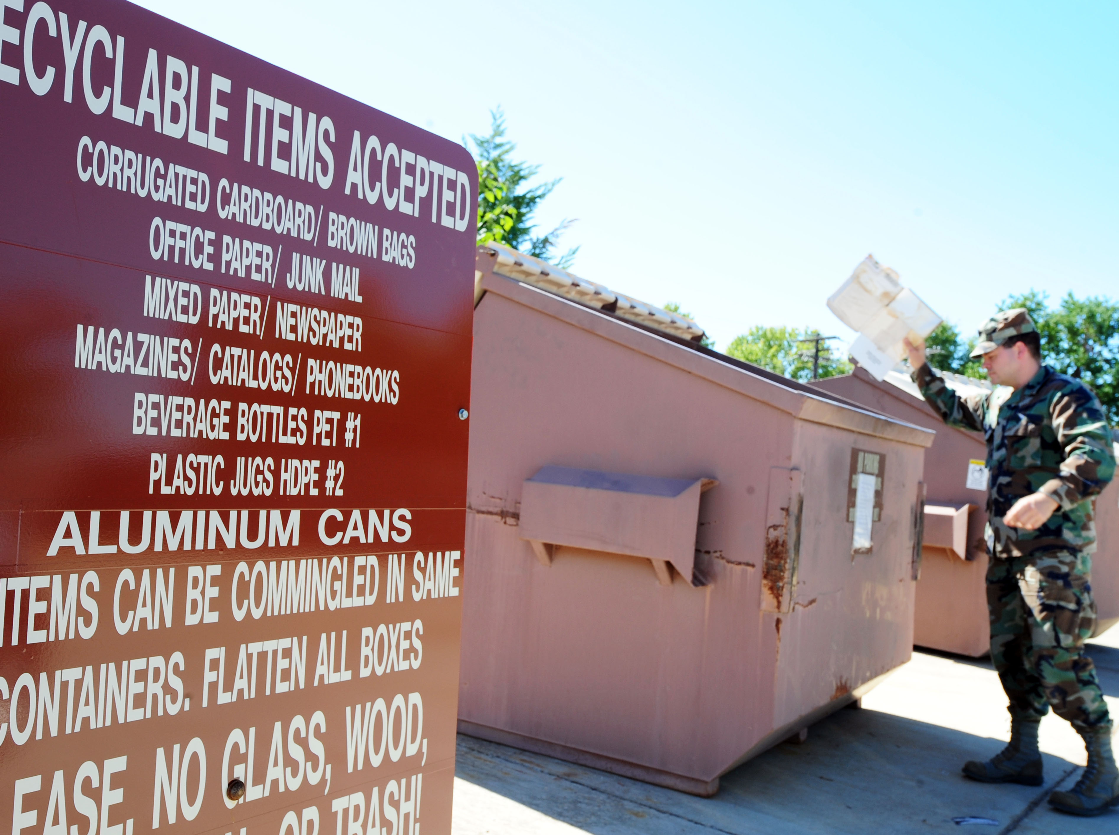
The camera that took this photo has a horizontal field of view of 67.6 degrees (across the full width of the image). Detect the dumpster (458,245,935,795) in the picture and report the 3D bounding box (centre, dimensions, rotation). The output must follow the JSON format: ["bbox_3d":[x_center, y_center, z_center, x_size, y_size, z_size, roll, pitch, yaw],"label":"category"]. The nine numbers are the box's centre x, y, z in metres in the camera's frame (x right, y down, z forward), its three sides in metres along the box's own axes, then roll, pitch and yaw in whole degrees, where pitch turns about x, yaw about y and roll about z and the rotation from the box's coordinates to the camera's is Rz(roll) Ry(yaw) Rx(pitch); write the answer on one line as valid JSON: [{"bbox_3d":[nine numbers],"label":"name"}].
[{"bbox_3d":[0.564,0.344,3.994,1.844,2.061,1.998,1,-5,37],"label":"dumpster"}]

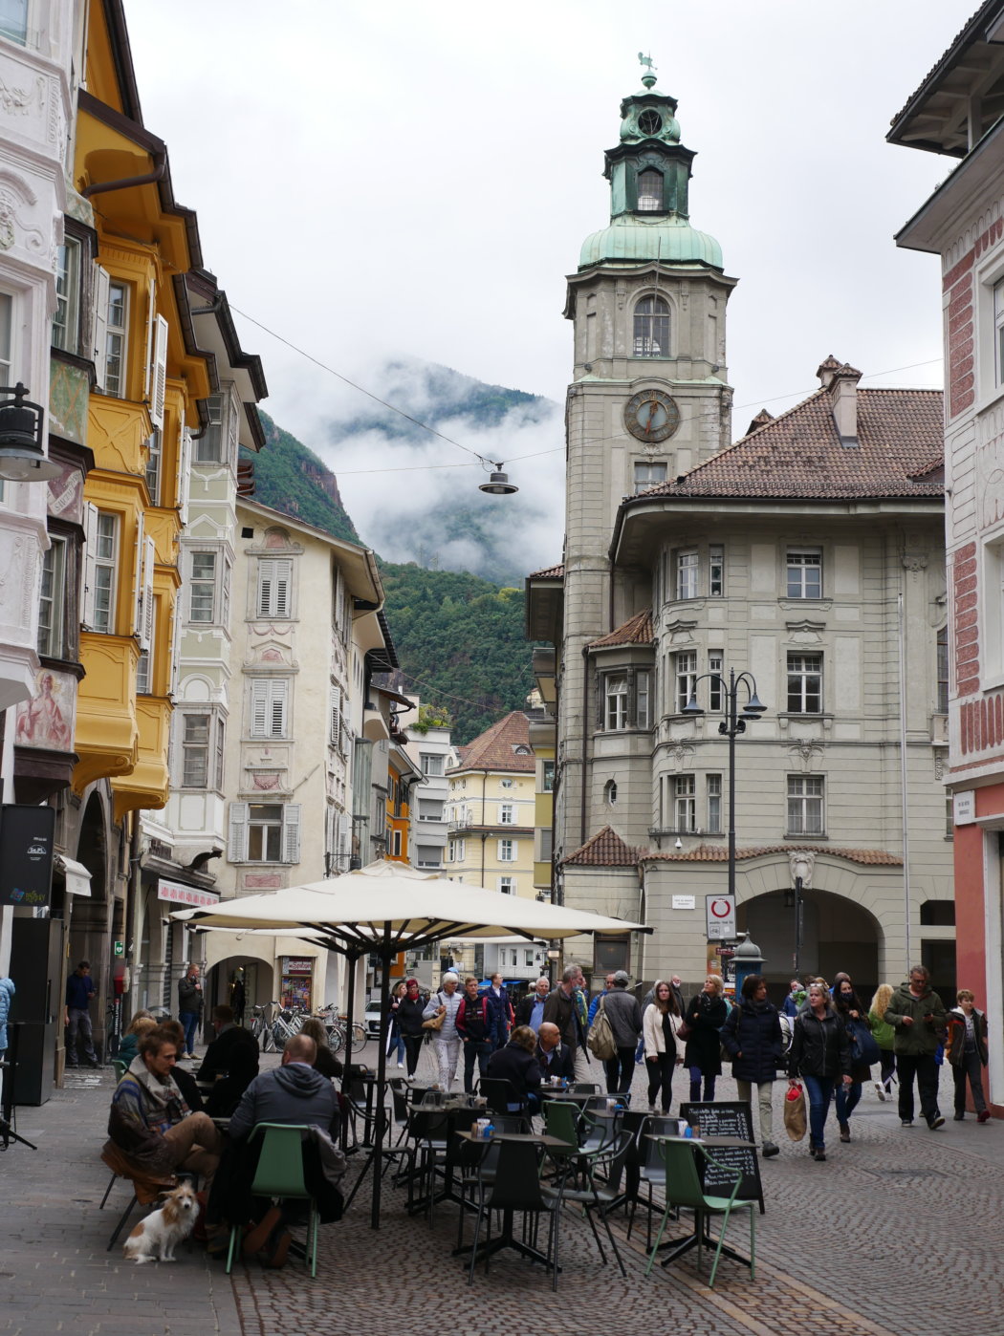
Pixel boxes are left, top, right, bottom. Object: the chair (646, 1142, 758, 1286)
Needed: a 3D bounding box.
[{"bbox_3d":[1.143,3.076,10.999,0.490,0.775,0.490,10,-12,-44],"label":"chair"}]

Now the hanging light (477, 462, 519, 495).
[{"bbox_3d":[-0.045,-2.721,27.500,0.570,0.410,0.570,1,-9,0],"label":"hanging light"}]

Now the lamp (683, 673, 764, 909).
[{"bbox_3d":[4.503,4.004,39.000,1.750,8.060,1.800,1,-9,0],"label":"lamp"}]

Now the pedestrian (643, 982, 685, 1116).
[{"bbox_3d":[2.015,4.749,24.200,0.500,1.650,0.360,2,-9,-7],"label":"pedestrian"}]

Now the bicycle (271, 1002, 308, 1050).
[{"bbox_3d":[-4.616,7.913,42.475,0.600,1.070,1.720,-3,-10,24],"label":"bicycle"}]

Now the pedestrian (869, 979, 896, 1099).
[{"bbox_3d":[5.566,5.442,28.200,0.470,1.650,0.470,0,-9,6],"label":"pedestrian"}]

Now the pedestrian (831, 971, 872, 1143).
[{"bbox_3d":[3.728,4.219,20.700,0.560,1.720,0.480,0,-9,8],"label":"pedestrian"}]

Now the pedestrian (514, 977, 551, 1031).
[{"bbox_3d":[0.493,4.896,25.300,0.540,1.730,0.360,2,-9,-3],"label":"pedestrian"}]

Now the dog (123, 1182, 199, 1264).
[{"bbox_3d":[-1.931,3.146,10.950,0.410,0.430,0.240,0,-9,6],"label":"dog"}]

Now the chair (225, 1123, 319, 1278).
[{"bbox_3d":[-1.303,3.007,10.950,0.520,0.820,0.530,1,-9,-2],"label":"chair"}]

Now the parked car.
[{"bbox_3d":[-4.747,14.028,77.000,1.820,1.560,4.400,1,-9,1],"label":"parked car"}]

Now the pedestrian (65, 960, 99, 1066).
[{"bbox_3d":[-6.957,5.735,32.000,0.520,1.740,0.480,8,-11,-37],"label":"pedestrian"}]

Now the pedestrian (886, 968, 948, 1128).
[{"bbox_3d":[4.610,4.203,21.424,0.660,1.780,0.480,2,-9,-3],"label":"pedestrian"}]

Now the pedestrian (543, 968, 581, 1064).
[{"bbox_3d":[0.708,4.206,21.512,0.500,1.740,0.550,-4,-10,30],"label":"pedestrian"}]

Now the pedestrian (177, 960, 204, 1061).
[{"bbox_3d":[-6.005,6.625,37.200,0.450,1.780,0.500,-4,-10,28],"label":"pedestrian"}]

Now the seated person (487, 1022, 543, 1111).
[{"bbox_3d":[0.103,3.837,17.300,0.560,1.280,0.800,-7,-12,41],"label":"seated person"}]

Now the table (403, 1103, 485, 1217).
[{"bbox_3d":[-0.388,3.586,14.050,0.620,0.740,0.700,2,-9,-8],"label":"table"}]

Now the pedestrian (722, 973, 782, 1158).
[{"bbox_3d":[2.363,3.702,18.003,0.580,1.670,0.480,3,-9,-8],"label":"pedestrian"}]

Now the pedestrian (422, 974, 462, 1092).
[{"bbox_3d":[-0.750,4.654,24.272,0.530,1.640,0.420,4,-9,-20],"label":"pedestrian"}]

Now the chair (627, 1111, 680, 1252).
[{"bbox_3d":[1.109,3.343,12.500,0.530,0.790,0.570,2,-9,-5],"label":"chair"}]

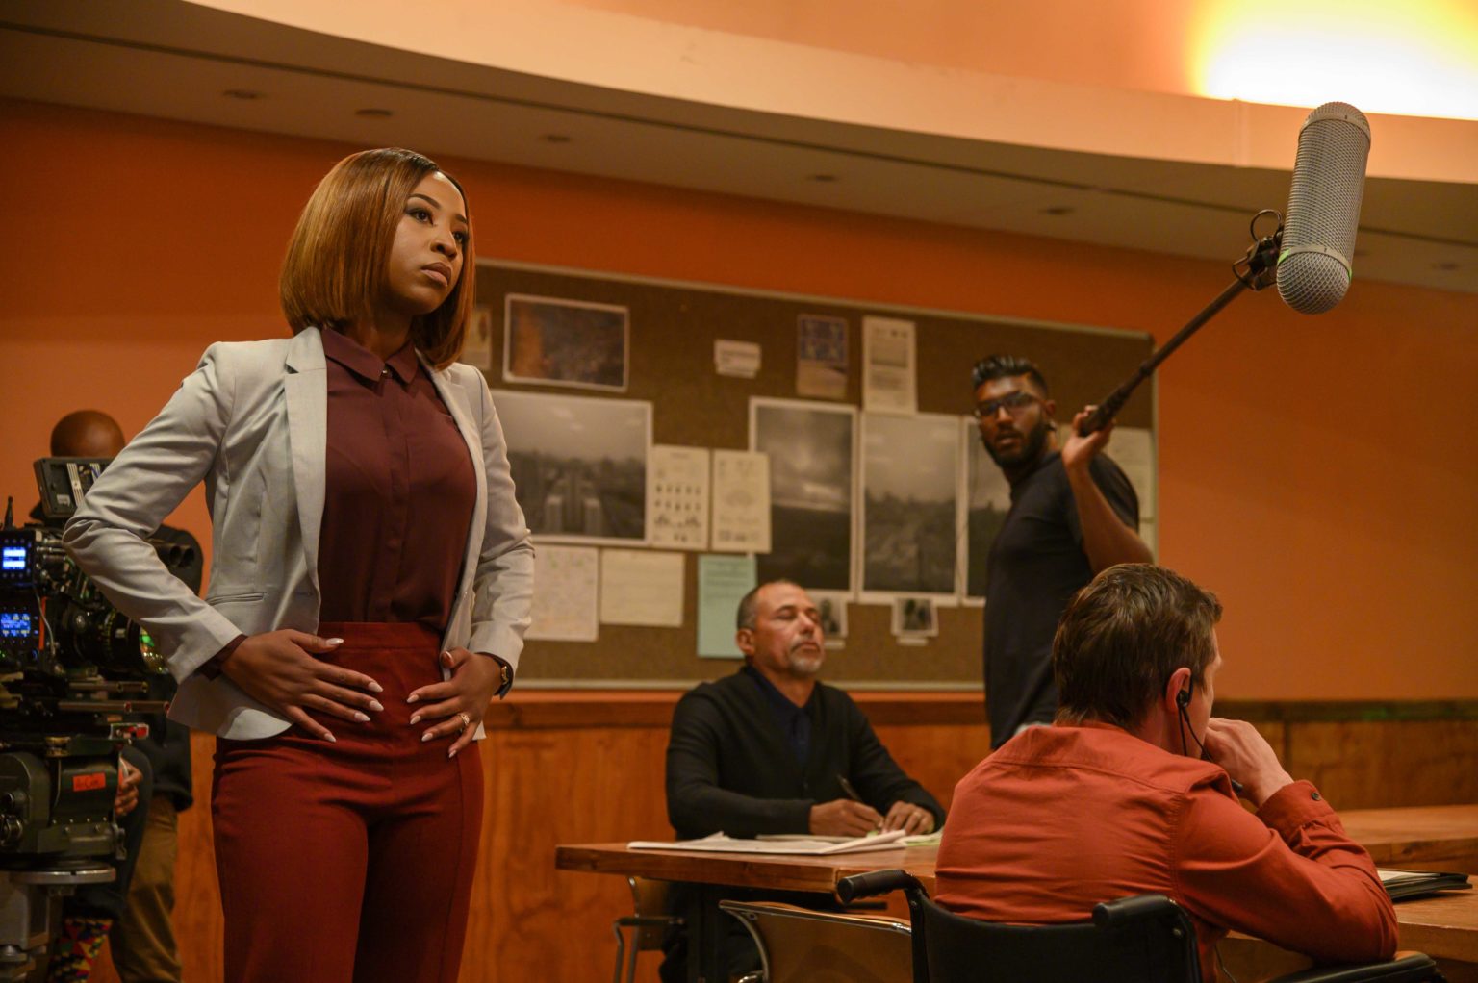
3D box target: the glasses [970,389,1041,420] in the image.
[{"bbox_3d":[0.617,-0.186,5.991,0.142,0.045,0.140,-13,-10,28],"label":"glasses"}]

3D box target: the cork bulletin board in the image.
[{"bbox_3d":[0.203,-0.001,8.250,3.000,1.202,0.030,3,-4,-36],"label":"cork bulletin board"}]

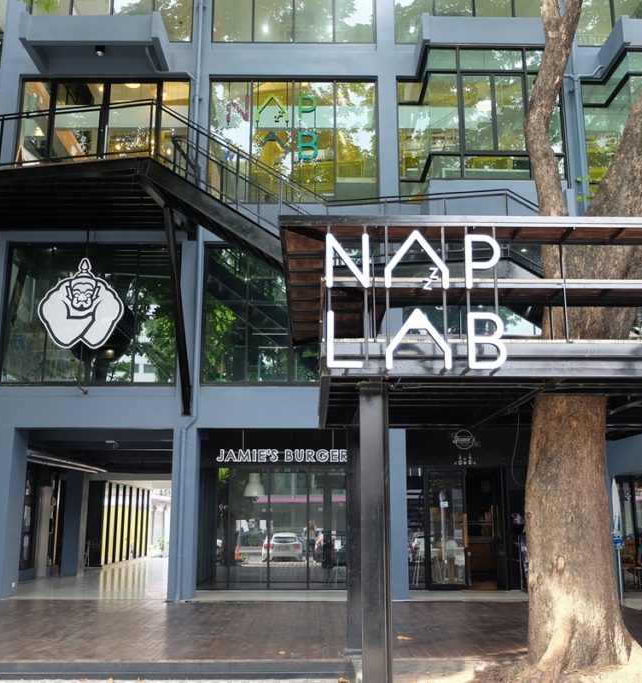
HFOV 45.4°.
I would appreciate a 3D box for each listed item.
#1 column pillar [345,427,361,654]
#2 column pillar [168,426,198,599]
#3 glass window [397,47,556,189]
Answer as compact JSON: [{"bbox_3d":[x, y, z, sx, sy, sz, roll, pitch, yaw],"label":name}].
[{"bbox_3d":[0.390,2.163,8.529,0.200,2.415,0.200,0,-12,0],"label":"column pillar"},{"bbox_3d":[-2.398,3.011,13.546,0.429,2.906,0.419,0,-12,0],"label":"column pillar"},{"bbox_3d":[2.927,-4.020,14.428,2.850,2.659,1.162,0,-12,0],"label":"glass window"}]

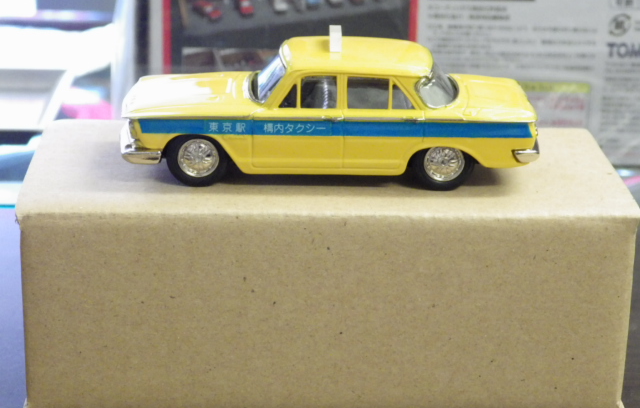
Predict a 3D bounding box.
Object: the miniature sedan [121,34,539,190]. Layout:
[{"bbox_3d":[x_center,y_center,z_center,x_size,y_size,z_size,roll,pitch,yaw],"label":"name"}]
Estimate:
[{"bbox_3d":[0.002,-0.018,0.282,0.073,0.025,0.026,1,19,-1],"label":"miniature sedan"}]

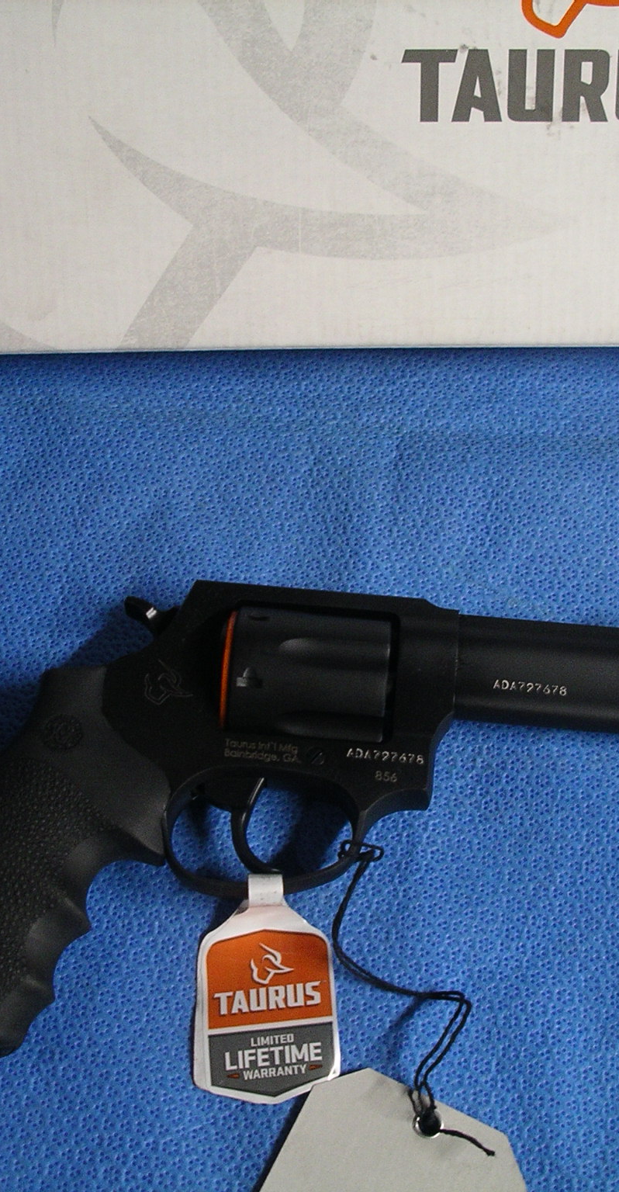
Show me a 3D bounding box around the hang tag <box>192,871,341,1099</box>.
[{"bbox_3d":[-0.010,0.095,0.411,0.035,0.007,0.053,-3,79,0],"label":"hang tag"}]

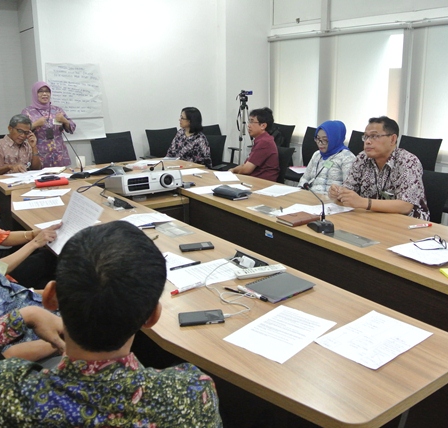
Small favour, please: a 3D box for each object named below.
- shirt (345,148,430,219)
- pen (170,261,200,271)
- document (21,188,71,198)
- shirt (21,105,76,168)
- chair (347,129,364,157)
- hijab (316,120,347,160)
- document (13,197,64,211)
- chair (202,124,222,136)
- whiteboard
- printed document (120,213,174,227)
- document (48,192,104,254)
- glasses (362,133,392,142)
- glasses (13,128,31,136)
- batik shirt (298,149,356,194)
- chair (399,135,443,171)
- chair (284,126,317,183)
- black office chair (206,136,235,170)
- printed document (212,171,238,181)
[{"bbox_3d":[1.038,-0.124,3.133,0.370,0.620,0.520,-14,20,-42],"label":"shirt"},{"bbox_3d":[-0.157,0.217,1.997,0.143,0.012,0.012,-10,18,-32],"label":"pen"},{"bbox_3d":[-1.278,-0.152,3.477,0.297,0.004,0.210,-1,15,0],"label":"document"},{"bbox_3d":[-1.782,-0.762,5.012,0.560,0.730,0.320,-3,15,-7],"label":"shirt"},{"bbox_3d":[1.457,-0.471,5.629,0.580,0.930,0.570,-9,17,-30],"label":"chair"},{"bbox_3d":[0.826,-0.550,3.642,0.250,0.310,0.220,-10,17,-31],"label":"hijab"},{"bbox_3d":[-1.226,-0.067,3.180,0.300,0.004,0.220,-9,16,-28],"label":"document"},{"bbox_3d":[-0.104,-0.676,6.457,0.530,0.950,0.580,-11,18,-33],"label":"chair"},{"bbox_3d":[-1.617,-1.229,5.250,0.610,0.830,0.030,-9,12,-28],"label":"whiteboard"},{"bbox_3d":[-0.448,0.038,2.666,0.297,0.020,0.210,-12,19,-38],"label":"printed document"},{"bbox_3d":[-0.705,0.064,2.260,0.210,0.290,0.020,29,1,28],"label":"document"},{"bbox_3d":[0.923,-0.455,2.870,0.140,0.045,0.140,-9,17,-28],"label":"glasses"},{"bbox_3d":[-1.793,-0.733,4.225,0.140,0.045,0.140,-13,37,-39],"label":"glasses"},{"bbox_3d":[0.762,-0.227,3.604,0.350,0.560,0.450,-10,18,-33],"label":"batik shirt"},{"bbox_3d":[1.785,-0.270,4.841,0.580,0.950,0.510,-10,18,-33],"label":"chair"},{"bbox_3d":[1.008,-0.567,5.997,0.580,0.950,0.510,-10,18,-33],"label":"chair"},{"bbox_3d":[-0.241,-0.374,5.355,0.580,0.930,0.620,3,15,14],"label":"black office chair"},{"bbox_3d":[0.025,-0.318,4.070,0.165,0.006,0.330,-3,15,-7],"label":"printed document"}]

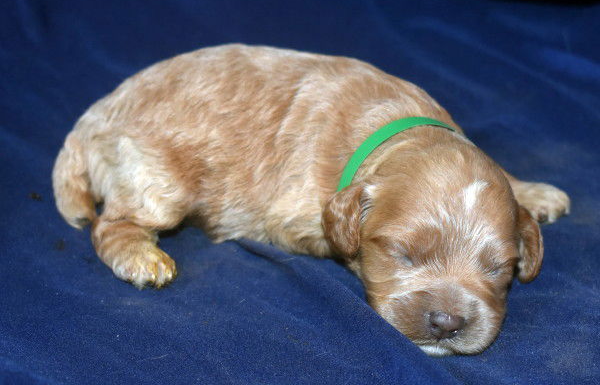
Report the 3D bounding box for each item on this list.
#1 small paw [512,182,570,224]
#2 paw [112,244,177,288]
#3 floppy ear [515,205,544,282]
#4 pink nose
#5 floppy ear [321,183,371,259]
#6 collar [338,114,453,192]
[{"bbox_3d":[0.127,0.005,0.527,0.031,0.018,0.025,20,40,26],"label":"small paw"},{"bbox_3d":[-0.076,0.036,0.488,0.025,0.018,0.029,-20,40,-26],"label":"paw"},{"bbox_3d":[0.109,0.024,0.475,0.013,0.034,0.023,22,41,28],"label":"floppy ear"},{"bbox_3d":[0.065,0.059,0.446,0.015,0.012,0.010,1,35,2],"label":"pink nose"},{"bbox_3d":[0.022,0.014,0.482,0.013,0.034,0.023,-27,43,-33],"label":"floppy ear"},{"bbox_3d":[0.050,-0.004,0.497,0.074,0.072,0.013,-20,40,-26],"label":"collar"}]

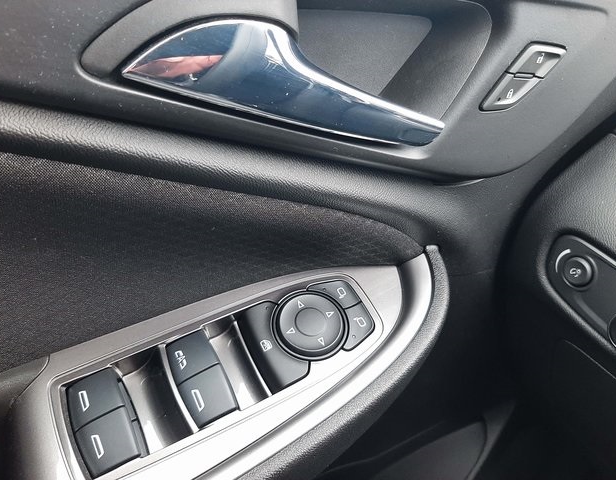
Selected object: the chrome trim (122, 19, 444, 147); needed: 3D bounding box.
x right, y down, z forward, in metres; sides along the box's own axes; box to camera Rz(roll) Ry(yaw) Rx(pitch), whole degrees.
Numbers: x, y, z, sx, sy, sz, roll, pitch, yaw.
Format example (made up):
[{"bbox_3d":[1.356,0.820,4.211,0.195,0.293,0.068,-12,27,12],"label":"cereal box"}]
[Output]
[{"bbox_3d":[-0.003,-0.071,0.227,0.158,0.042,0.028,4,39,-26],"label":"chrome trim"}]

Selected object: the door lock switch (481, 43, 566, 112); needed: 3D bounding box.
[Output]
[{"bbox_3d":[0.111,-0.086,0.253,0.026,0.046,0.010,14,34,-33],"label":"door lock switch"}]

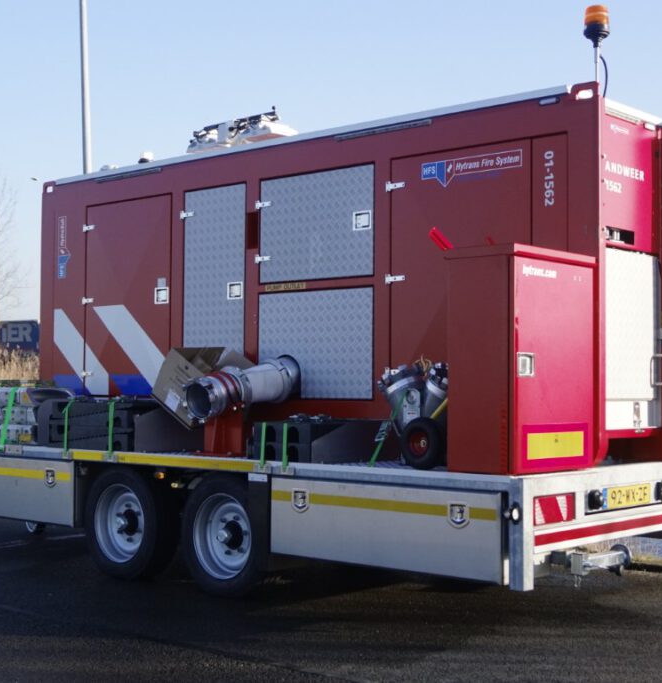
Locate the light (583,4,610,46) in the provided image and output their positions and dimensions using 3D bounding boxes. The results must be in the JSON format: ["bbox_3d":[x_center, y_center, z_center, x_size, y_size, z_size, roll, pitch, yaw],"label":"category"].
[{"bbox_3d":[1.342,-1.597,6.040,0.130,0.210,0.130,0,-2,0],"label":"light"}]

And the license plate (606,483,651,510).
[{"bbox_3d":[1.493,0.781,6.026,0.012,0.110,0.520,-2,-3,41],"label":"license plate"}]

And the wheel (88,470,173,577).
[{"bbox_3d":[-1.198,1.079,7.180,0.690,0.690,0.210,-2,-3,41],"label":"wheel"}]

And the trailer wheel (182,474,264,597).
[{"bbox_3d":[-0.535,1.060,6.597,0.690,0.690,0.210,-2,-3,41],"label":"trailer wheel"}]

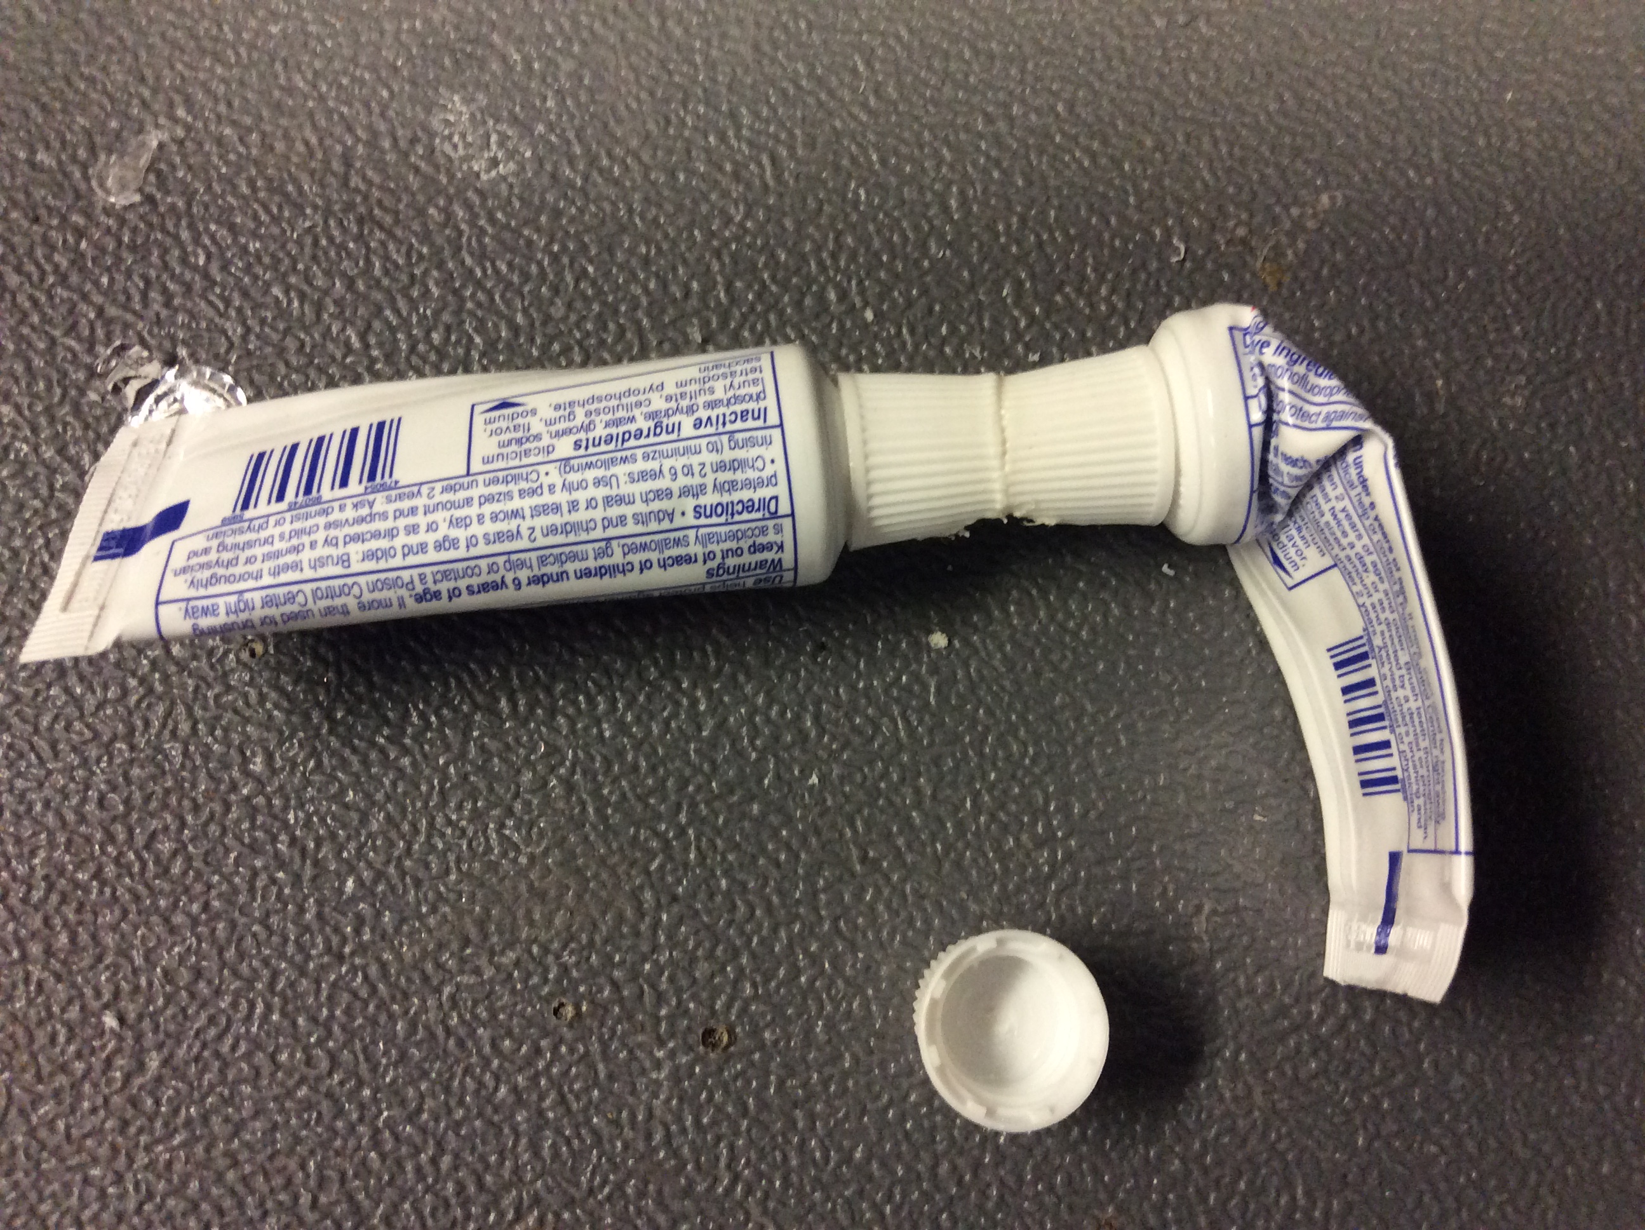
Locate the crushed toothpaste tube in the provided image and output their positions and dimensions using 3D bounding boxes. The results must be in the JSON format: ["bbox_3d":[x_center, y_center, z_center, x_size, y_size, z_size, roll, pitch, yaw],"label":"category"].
[{"bbox_3d":[-0.007,0.002,0.138,0.122,0.034,0.064,2,83,-4],"label":"crushed toothpaste tube"}]

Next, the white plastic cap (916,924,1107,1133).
[{"bbox_3d":[0.017,0.038,0.144,0.018,0.015,0.018,2,83,-4],"label":"white plastic cap"}]

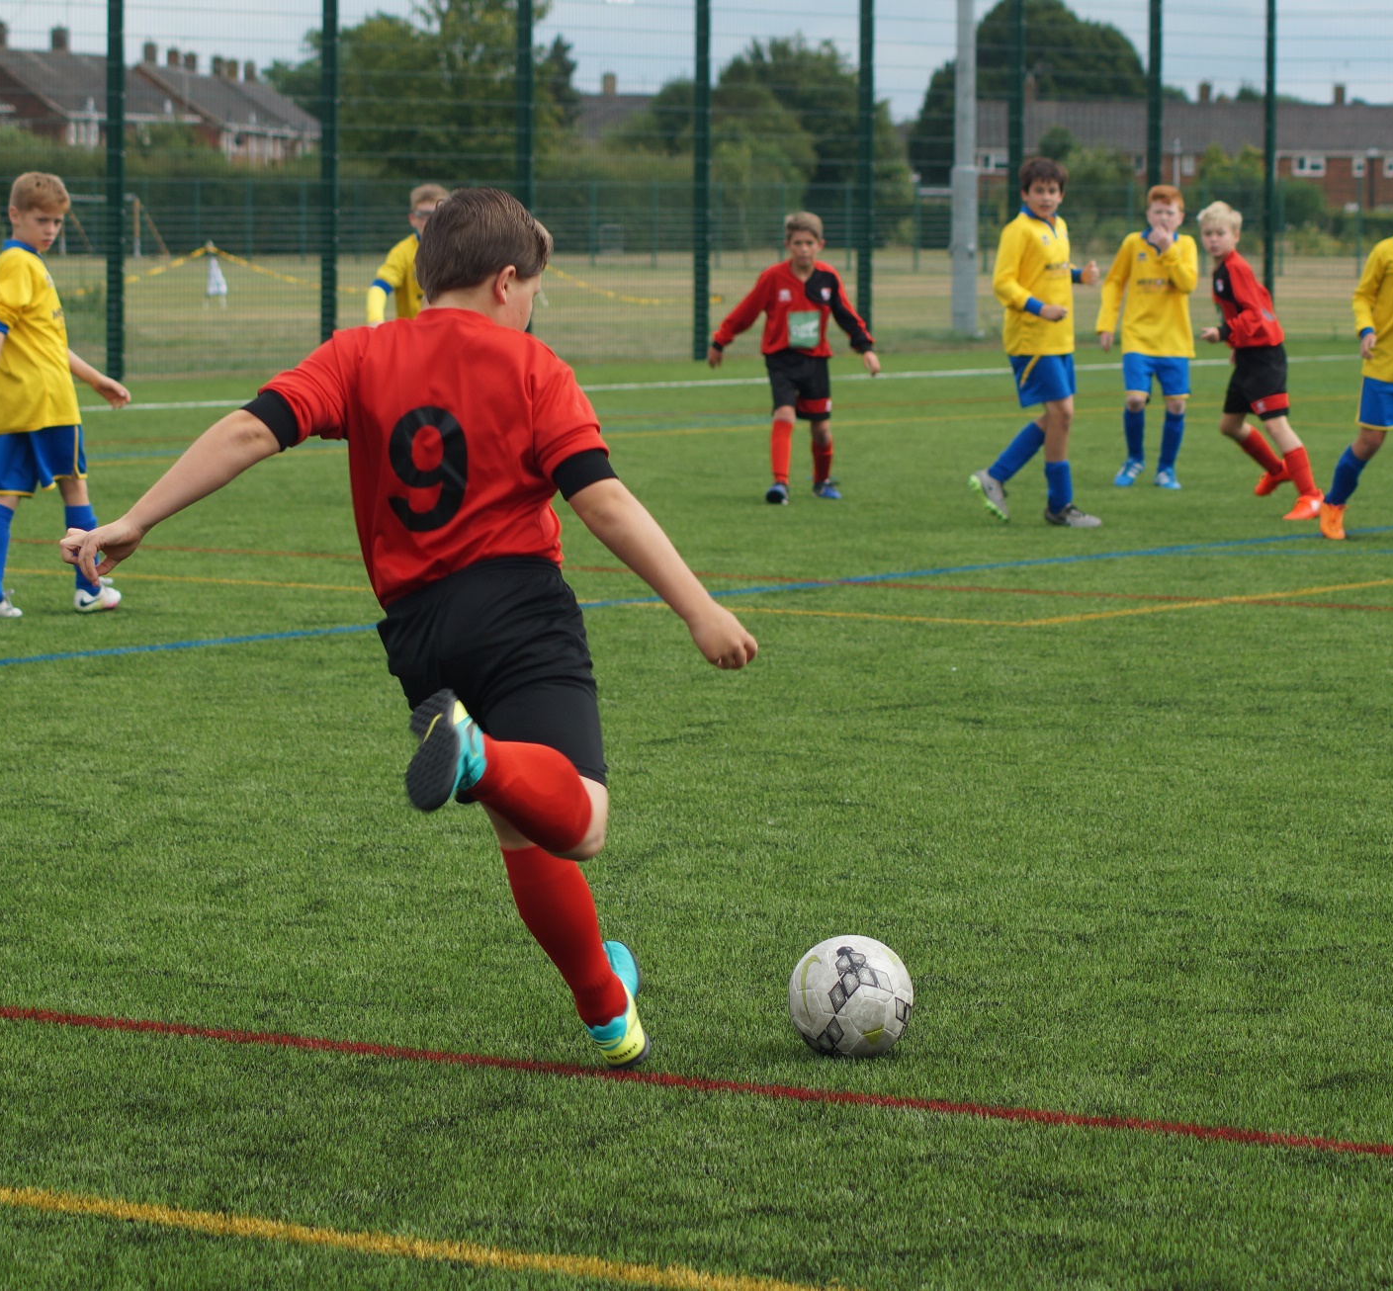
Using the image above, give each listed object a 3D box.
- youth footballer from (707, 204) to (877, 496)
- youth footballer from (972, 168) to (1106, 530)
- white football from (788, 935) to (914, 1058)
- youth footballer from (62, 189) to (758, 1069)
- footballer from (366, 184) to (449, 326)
[{"bbox_3d":[0.439,-1.295,25.433,0.760,1.296,0.420,0,5,-8],"label":"youth footballer"},{"bbox_3d":[1.444,-1.286,23.924,0.540,1.541,0.460,5,6,42],"label":"youth footballer"},{"bbox_3d":[0.257,0.581,9.325,0.205,0.205,0.205,0,5,0],"label":"white football"},{"bbox_3d":[-0.462,-0.027,9.195,1.050,1.419,0.660,4,6,33],"label":"youth footballer"},{"bbox_3d":[-1.188,-1.330,25.026,0.580,1.407,0.420,0,5,-6],"label":"footballer"}]

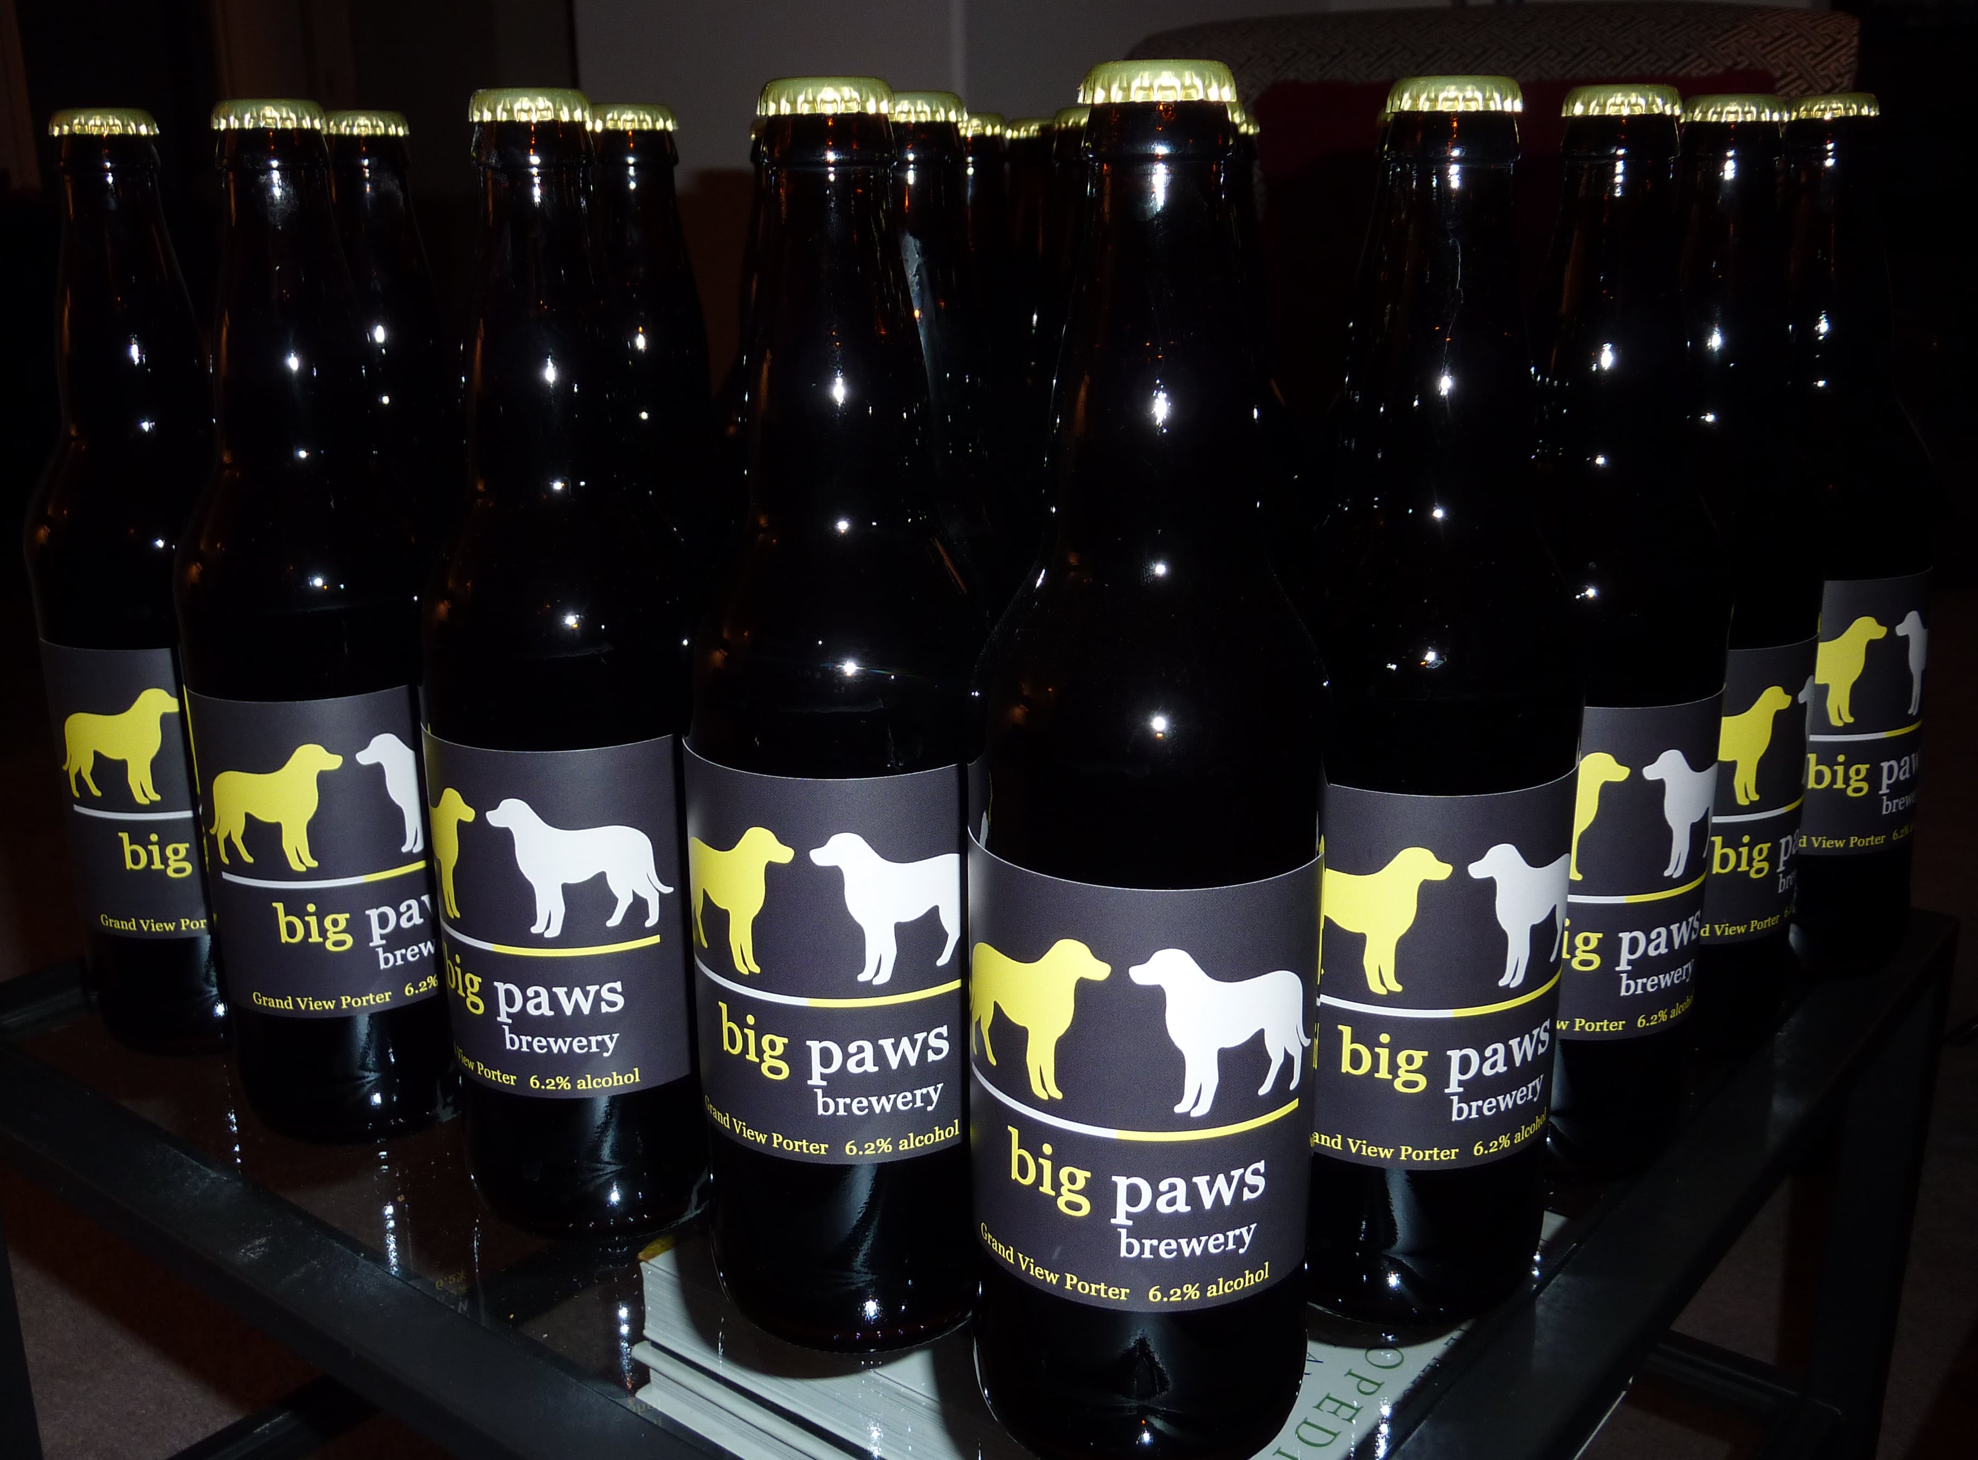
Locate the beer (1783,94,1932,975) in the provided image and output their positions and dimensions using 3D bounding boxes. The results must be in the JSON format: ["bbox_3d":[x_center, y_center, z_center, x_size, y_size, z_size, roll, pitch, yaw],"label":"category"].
[{"bbox_3d":[0.278,-0.062,0.621,0.074,0.288,0.074,-6,18,-16],"label":"beer"}]

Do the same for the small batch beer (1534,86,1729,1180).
[{"bbox_3d":[0.160,-0.021,0.494,0.074,0.288,0.074,-2,17,-5],"label":"small batch beer"}]

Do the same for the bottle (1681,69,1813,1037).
[{"bbox_3d":[0.215,-0.043,0.560,0.074,0.288,0.074,-13,21,-34],"label":"bottle"}]

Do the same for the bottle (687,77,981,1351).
[{"bbox_3d":[-0.033,0.002,0.424,0.074,0.288,0.074,3,18,12],"label":"bottle"}]

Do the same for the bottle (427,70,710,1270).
[{"bbox_3d":[-0.107,-0.012,0.472,0.074,0.288,0.074,9,20,28],"label":"bottle"}]

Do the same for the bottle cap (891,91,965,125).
[{"bbox_3d":[-0.020,-0.158,0.464,0.029,0.007,0.029,-1,17,0],"label":"bottle cap"}]

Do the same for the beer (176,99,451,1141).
[{"bbox_3d":[-0.188,-0.026,0.519,0.074,0.288,0.074,-8,19,-24],"label":"beer"}]

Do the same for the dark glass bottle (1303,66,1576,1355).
[{"bbox_3d":[0.101,-0.001,0.432,0.074,0.288,0.074,-2,17,-3],"label":"dark glass bottle"}]

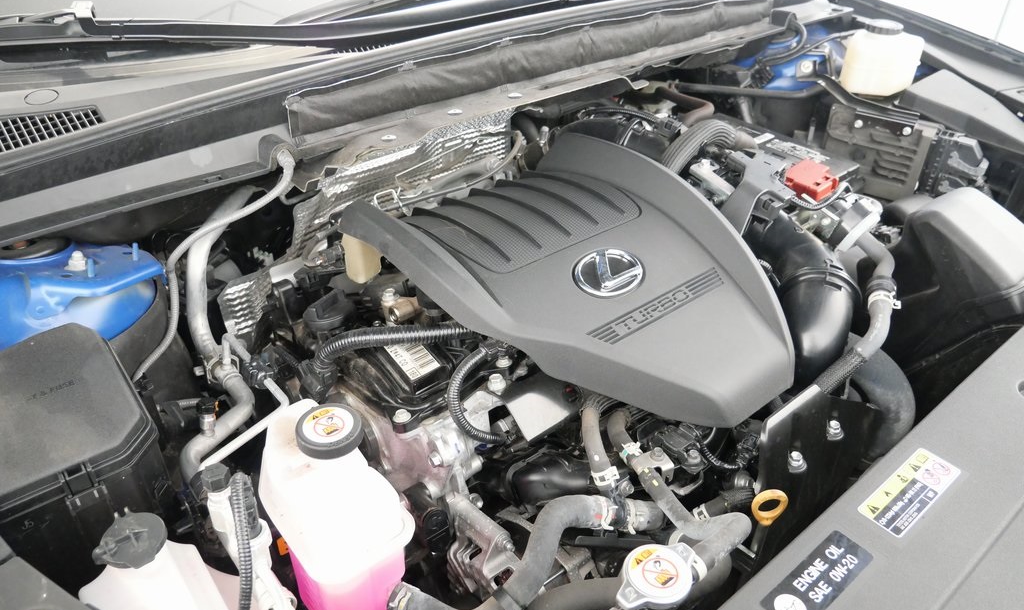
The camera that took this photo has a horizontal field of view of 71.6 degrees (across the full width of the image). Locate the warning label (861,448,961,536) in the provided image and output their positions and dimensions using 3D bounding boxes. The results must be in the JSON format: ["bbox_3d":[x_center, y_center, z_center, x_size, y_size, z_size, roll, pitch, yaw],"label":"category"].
[{"bbox_3d":[0.311,0.144,0.554,0.100,0.002,0.032,-25,43,-31],"label":"warning label"}]

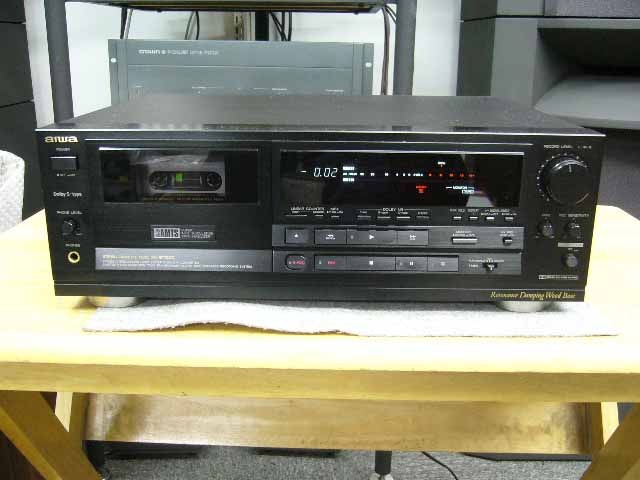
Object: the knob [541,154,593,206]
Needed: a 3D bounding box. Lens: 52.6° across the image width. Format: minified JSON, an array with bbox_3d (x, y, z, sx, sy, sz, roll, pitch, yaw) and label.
[{"bbox_3d":[0.187,-0.044,0.489,0.033,0.033,0.017,1,17,0],"label":"knob"}]

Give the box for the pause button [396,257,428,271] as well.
[{"bbox_3d":[0.074,0.020,0.517,0.025,0.012,0.006,1,17,0],"label":"pause button"}]

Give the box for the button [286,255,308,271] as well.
[{"bbox_3d":[-0.019,0.018,0.517,0.017,0.013,0.006,1,17,0],"label":"button"}]

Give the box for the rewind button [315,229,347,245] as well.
[{"bbox_3d":[0.009,-0.002,0.510,0.025,0.012,0.006,1,17,0],"label":"rewind button"}]

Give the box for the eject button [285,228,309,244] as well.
[{"bbox_3d":[-0.018,-0.002,0.510,0.017,0.012,0.006,1,17,0],"label":"eject button"}]

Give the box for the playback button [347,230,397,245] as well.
[{"bbox_3d":[0.041,-0.002,0.510,0.039,0.012,0.006,1,17,0],"label":"playback button"}]

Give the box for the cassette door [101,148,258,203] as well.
[{"bbox_3d":[-0.108,-0.050,0.502,0.122,0.043,0.010,1,17,0],"label":"cassette door"}]

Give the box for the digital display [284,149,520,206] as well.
[{"bbox_3d":[0.063,-0.047,0.500,0.186,0.044,0.006,1,17,0],"label":"digital display"}]

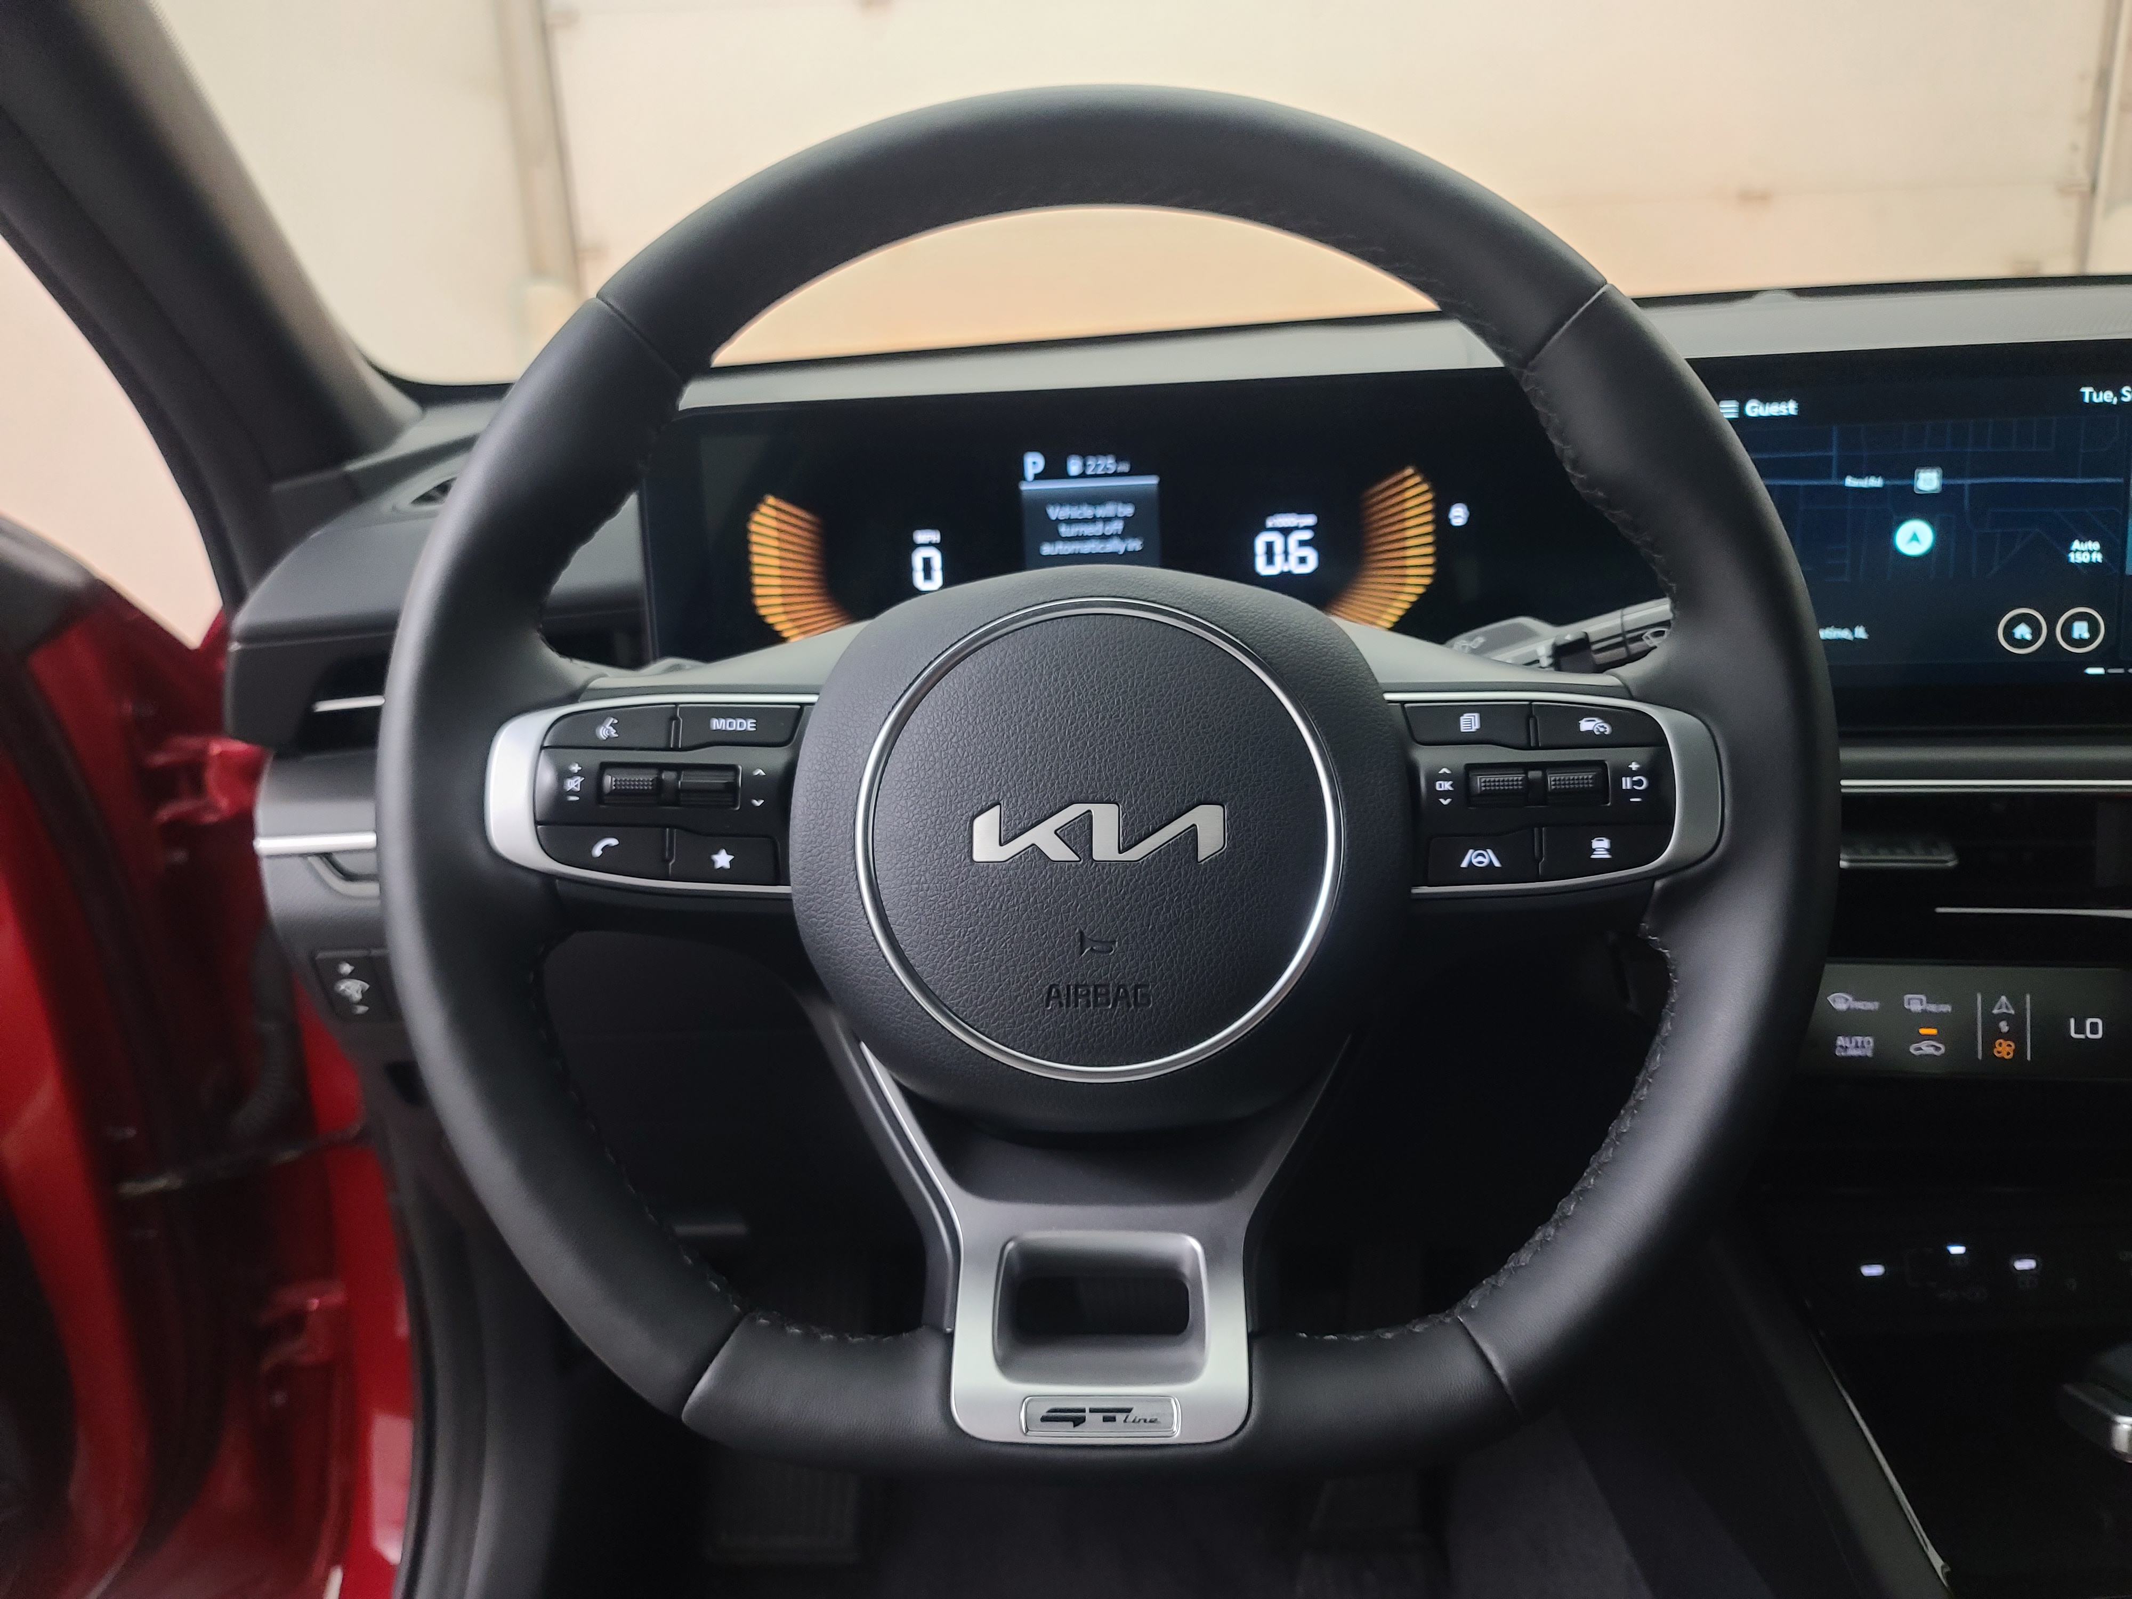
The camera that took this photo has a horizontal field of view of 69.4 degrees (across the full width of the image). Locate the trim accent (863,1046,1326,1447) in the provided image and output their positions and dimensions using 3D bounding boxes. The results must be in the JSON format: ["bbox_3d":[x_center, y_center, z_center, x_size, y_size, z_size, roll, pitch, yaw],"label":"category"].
[{"bbox_3d":[0.007,0.108,0.381,0.118,0.094,0.030,0,-7,0],"label":"trim accent"}]

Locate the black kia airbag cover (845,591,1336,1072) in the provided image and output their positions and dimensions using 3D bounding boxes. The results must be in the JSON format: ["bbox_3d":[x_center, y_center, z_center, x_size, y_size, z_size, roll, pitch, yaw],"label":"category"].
[{"bbox_3d":[0.008,0.011,0.398,0.123,0.123,0.030,0,-6,0],"label":"black kia airbag cover"}]

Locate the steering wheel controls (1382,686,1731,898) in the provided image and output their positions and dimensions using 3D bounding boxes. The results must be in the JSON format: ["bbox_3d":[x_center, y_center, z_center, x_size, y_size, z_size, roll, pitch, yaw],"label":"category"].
[{"bbox_3d":[0.122,-0.001,0.389,0.084,0.052,0.022,0,-7,0],"label":"steering wheel controls"}]

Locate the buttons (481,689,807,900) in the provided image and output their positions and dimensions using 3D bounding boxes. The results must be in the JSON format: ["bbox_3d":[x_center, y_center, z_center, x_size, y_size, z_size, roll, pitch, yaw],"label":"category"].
[{"bbox_3d":[-0.104,-0.001,0.389,0.084,0.052,0.022,0,-7,0],"label":"buttons"}]

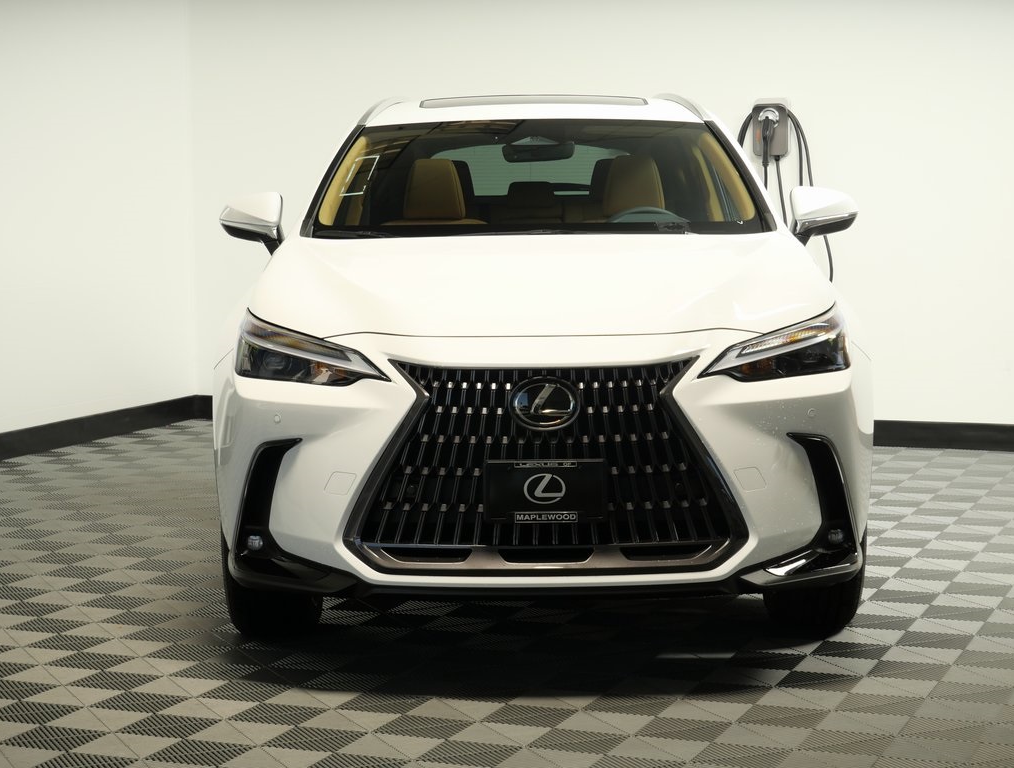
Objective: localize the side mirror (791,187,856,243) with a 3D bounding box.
[{"bbox_3d":[1.058,-0.560,6.527,0.225,0.207,0.180,-1,5,1],"label":"side mirror"}]

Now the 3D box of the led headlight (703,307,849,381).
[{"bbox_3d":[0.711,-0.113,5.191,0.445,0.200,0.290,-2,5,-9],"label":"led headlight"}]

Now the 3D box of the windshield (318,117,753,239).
[{"bbox_3d":[0.104,-0.672,6.436,1.450,0.180,0.880,-1,35,1],"label":"windshield"}]

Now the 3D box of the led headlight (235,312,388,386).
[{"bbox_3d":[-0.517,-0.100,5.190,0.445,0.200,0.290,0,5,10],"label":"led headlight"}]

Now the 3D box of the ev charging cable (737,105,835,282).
[{"bbox_3d":[1.409,-0.920,10.060,0.560,1.080,0.200,1,5,23],"label":"ev charging cable"}]

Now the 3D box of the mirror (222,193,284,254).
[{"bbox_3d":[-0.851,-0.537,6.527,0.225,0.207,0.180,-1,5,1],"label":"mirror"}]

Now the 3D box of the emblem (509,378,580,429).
[{"bbox_3d":[0.096,0.050,4.953,0.177,0.135,0.035,-1,5,1],"label":"emblem"}]

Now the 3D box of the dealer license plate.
[{"bbox_3d":[0.096,0.270,4.947,0.304,0.157,0.020,-1,5,1],"label":"dealer license plate"}]

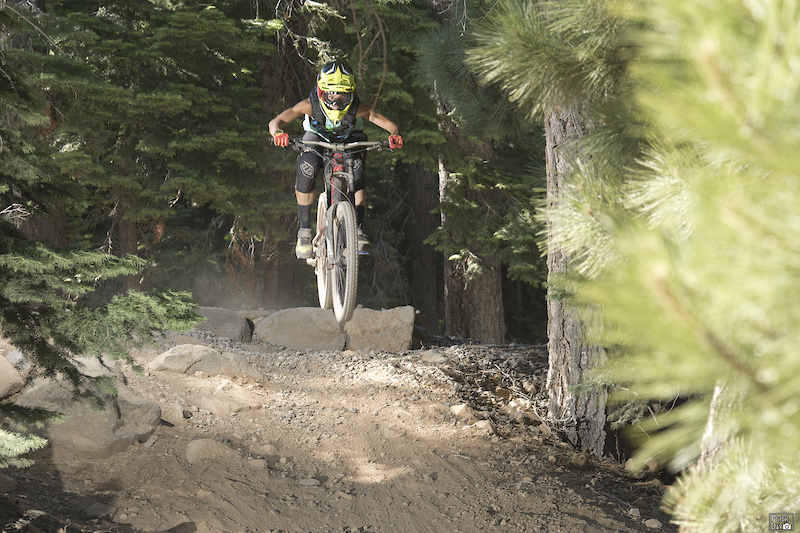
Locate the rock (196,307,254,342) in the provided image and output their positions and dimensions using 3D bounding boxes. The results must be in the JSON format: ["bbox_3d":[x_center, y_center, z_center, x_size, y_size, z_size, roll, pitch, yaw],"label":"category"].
[{"bbox_3d":[-1.128,0.371,33.800,0.400,0.240,0.380,0,0,0],"label":"rock"}]

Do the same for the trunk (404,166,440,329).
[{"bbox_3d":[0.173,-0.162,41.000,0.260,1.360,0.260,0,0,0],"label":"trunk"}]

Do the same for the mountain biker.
[{"bbox_3d":[-0.381,-0.629,31.500,0.770,1.170,0.850,0,0,-6],"label":"mountain biker"}]

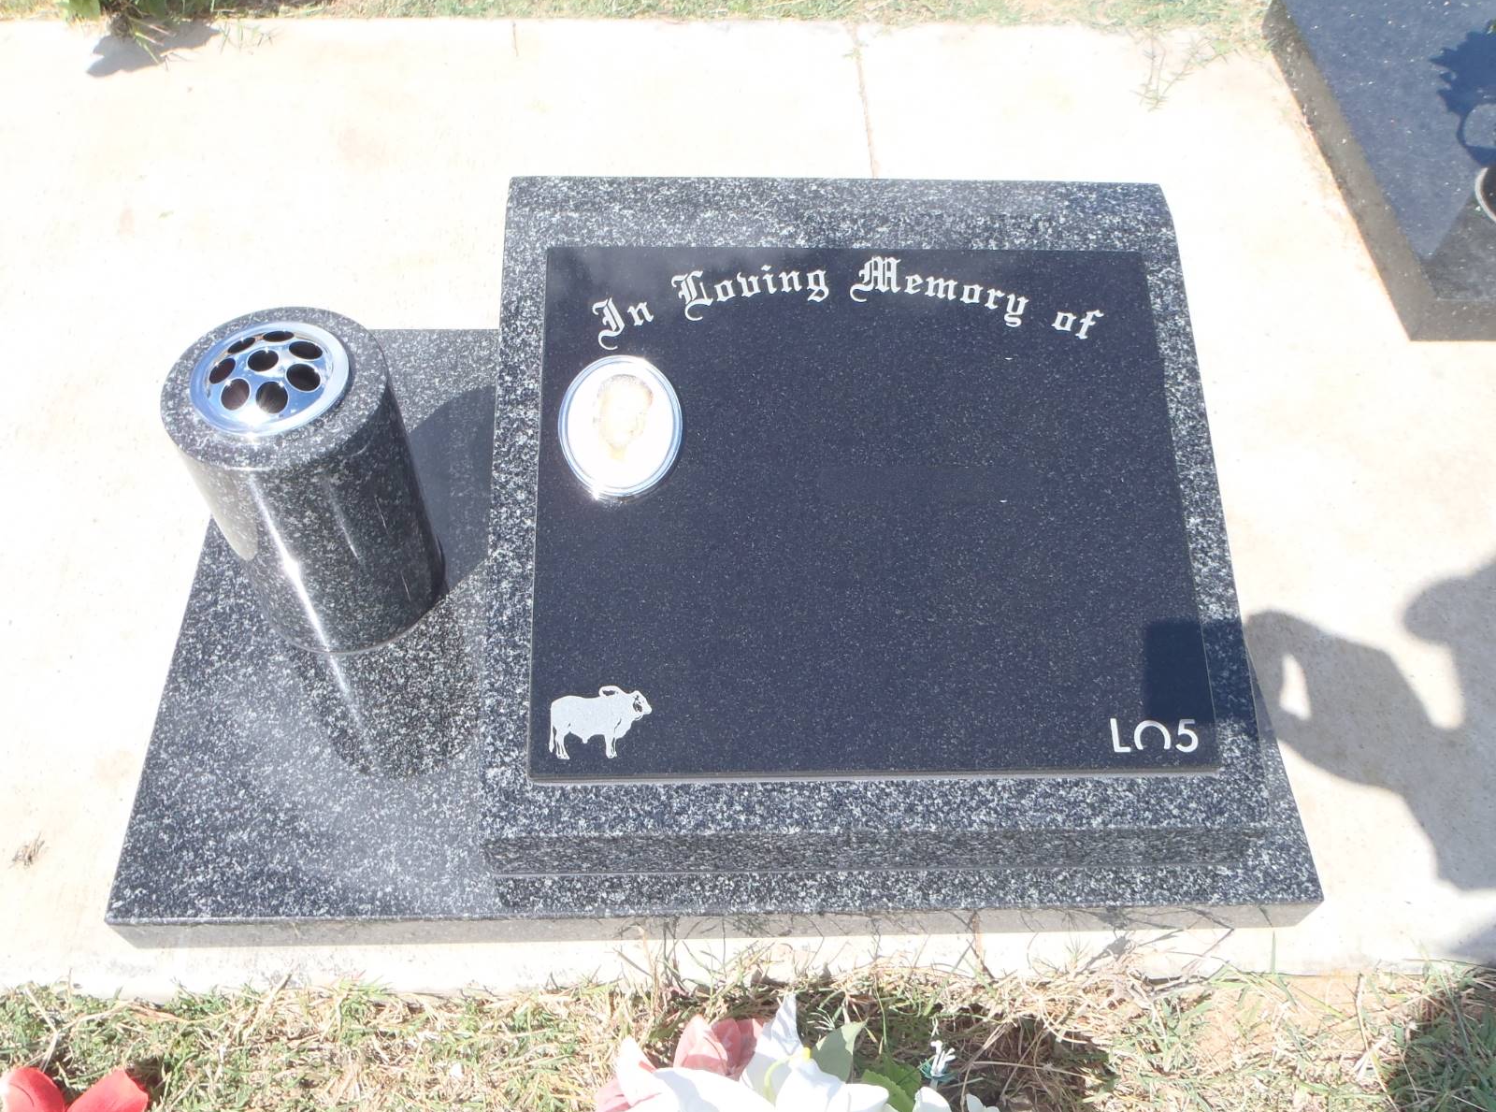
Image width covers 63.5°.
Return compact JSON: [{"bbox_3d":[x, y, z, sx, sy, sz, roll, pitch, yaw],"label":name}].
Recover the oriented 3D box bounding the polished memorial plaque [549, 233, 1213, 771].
[{"bbox_3d":[0.084,-0.043,0.906,0.474,0.025,0.415,0,71,-3],"label":"polished memorial plaque"}]

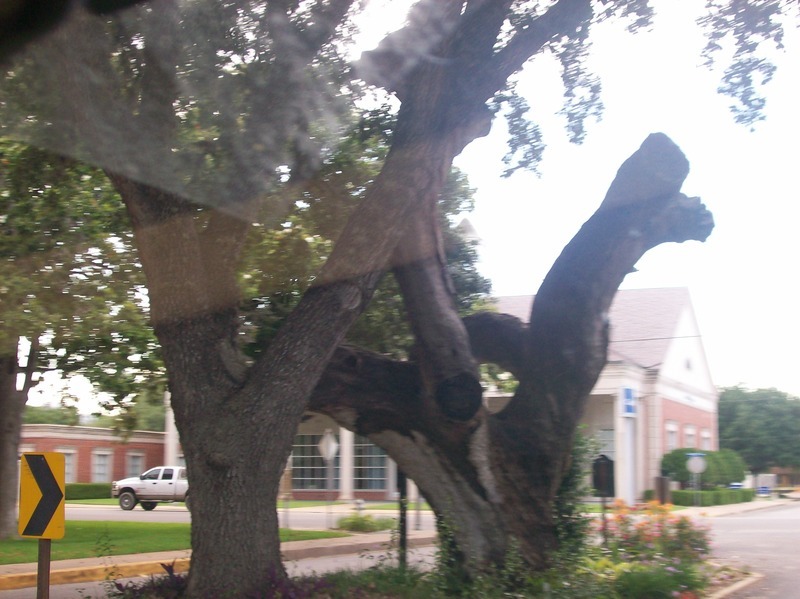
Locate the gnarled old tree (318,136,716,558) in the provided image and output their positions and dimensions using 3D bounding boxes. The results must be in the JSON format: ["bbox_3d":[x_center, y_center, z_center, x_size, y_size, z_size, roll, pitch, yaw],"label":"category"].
[{"bbox_3d":[1.647,0.721,20.464,6.300,7.000,3.800,-1,-8,5],"label":"gnarled old tree"}]

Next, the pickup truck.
[{"bbox_3d":[-10.850,9.014,61.725,5.800,2.080,2.050,-3,-8,22],"label":"pickup truck"}]

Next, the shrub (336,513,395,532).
[{"bbox_3d":[-0.926,5.953,34.734,1.500,0.520,1.150,0,-8,-2],"label":"shrub"}]

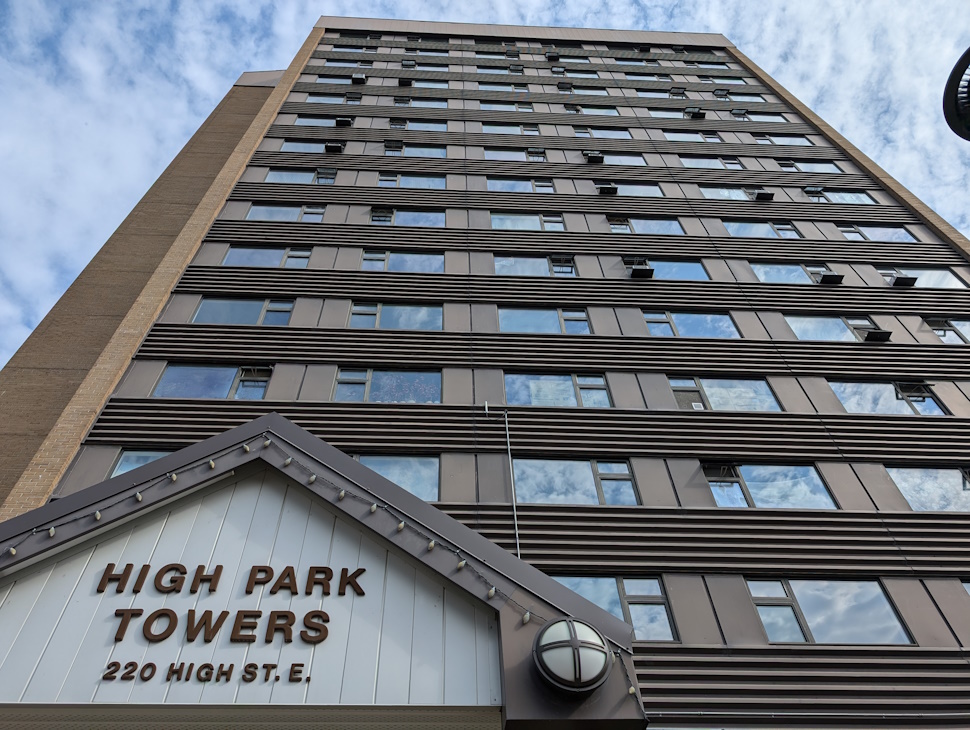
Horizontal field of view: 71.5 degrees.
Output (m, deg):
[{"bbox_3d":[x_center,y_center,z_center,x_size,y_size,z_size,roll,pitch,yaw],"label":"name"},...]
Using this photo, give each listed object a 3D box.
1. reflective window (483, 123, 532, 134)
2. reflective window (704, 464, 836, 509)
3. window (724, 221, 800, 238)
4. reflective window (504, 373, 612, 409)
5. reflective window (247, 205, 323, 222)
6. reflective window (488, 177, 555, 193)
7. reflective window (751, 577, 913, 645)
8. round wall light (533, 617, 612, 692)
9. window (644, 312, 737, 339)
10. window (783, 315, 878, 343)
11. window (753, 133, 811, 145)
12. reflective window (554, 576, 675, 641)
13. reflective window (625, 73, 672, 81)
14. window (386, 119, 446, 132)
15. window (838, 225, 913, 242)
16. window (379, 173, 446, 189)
[{"bbox_3d":[1.078,-9.621,27.554,2.330,1.130,0.100,1,-51,-4],"label":"reflective window"},{"bbox_3d":[5.449,2.316,12.945,2.300,1.130,0.120,1,-51,-4],"label":"reflective window"},{"bbox_3d":[8.665,-4.214,21.085,2.280,1.150,0.120,1,-51,-4],"label":"window"},{"bbox_3d":[1.562,0.546,14.794,2.300,1.130,0.120,1,-51,-4],"label":"reflective window"},{"bbox_3d":[-5.906,-4.518,20.129,2.230,1.150,0.120,1,-51,-4],"label":"reflective window"},{"bbox_3d":[1.195,-6.004,22.623,2.250,1.150,0.120,1,-51,-4],"label":"reflective window"},{"bbox_3d":[5.441,3.913,10.703,2.330,1.170,0.120,1,-51,-4],"label":"reflective window"},{"bbox_3d":[0.376,1.243,2.894,0.336,0.336,0.180,1,-51,-4],"label":"round wall light"},{"bbox_3d":[5.219,-1.031,17.036,2.323,1.162,0.120,1,-51,-4],"label":"window"},{"bbox_3d":[9.072,-0.956,17.546,2.380,1.130,0.100,1,-51,-4],"label":"window"},{"bbox_3d":[12.389,-9.223,27.828,2.350,1.162,0.120,1,-51,-4],"label":"window"},{"bbox_3d":[1.778,3.857,10.673,2.297,1.162,0.120,1,-51,-4],"label":"reflective window"},{"bbox_3d":[8.318,-14.341,33.797,2.350,1.162,0.120,1,-51,-4],"label":"reflective window"},{"bbox_3d":[-2.681,-9.597,26.973,2.300,1.130,0.120,1,-51,-4],"label":"window"},{"bbox_3d":[12.596,-4.263,21.709,2.300,1.130,0.120,1,-51,-4],"label":"window"},{"bbox_3d":[-2.463,-6.178,22.715,2.297,1.162,0.120,1,-51,-4],"label":"window"}]

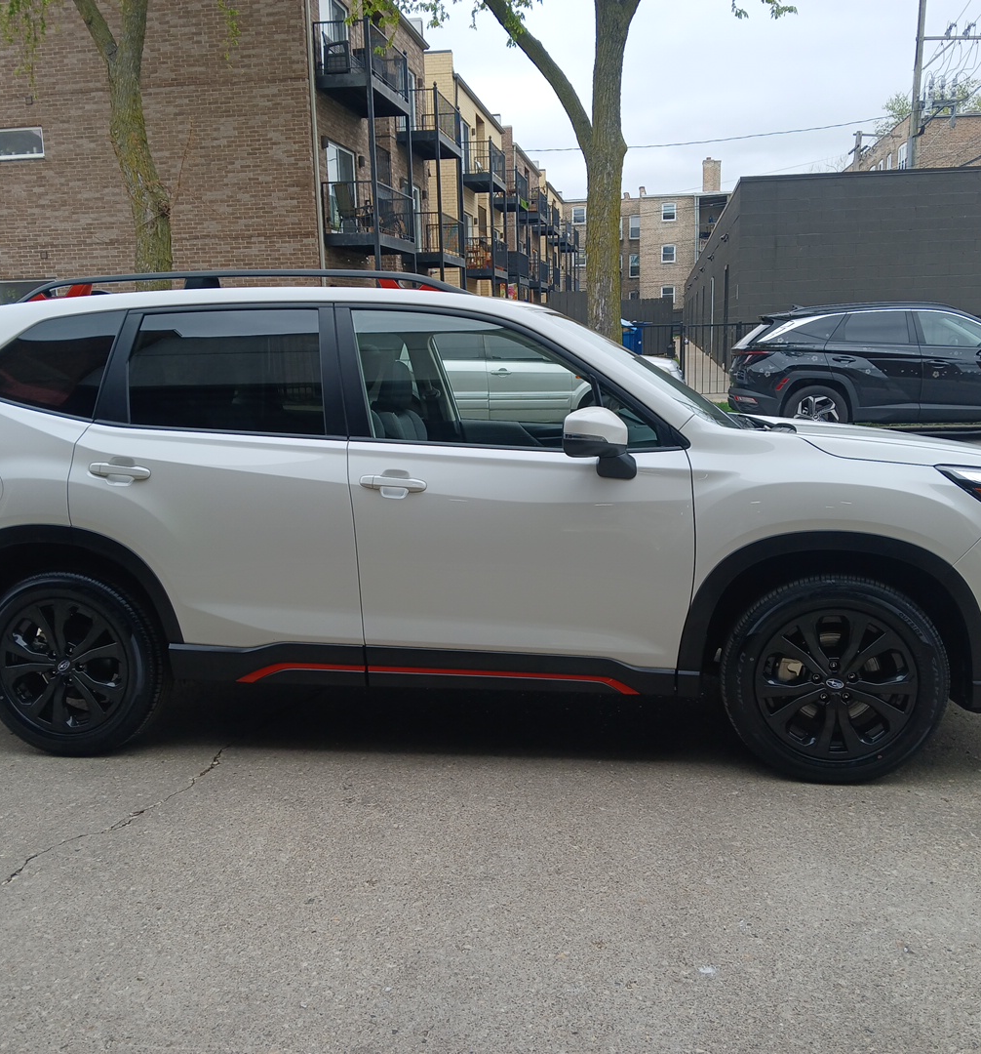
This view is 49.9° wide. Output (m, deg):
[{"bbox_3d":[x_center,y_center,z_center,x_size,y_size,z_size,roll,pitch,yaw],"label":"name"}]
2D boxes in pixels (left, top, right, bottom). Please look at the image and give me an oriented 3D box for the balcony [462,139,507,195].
[{"bbox_3d":[-0.195,-13.826,40.873,1.109,1.567,3.697,0,11,9],"label":"balcony"}]

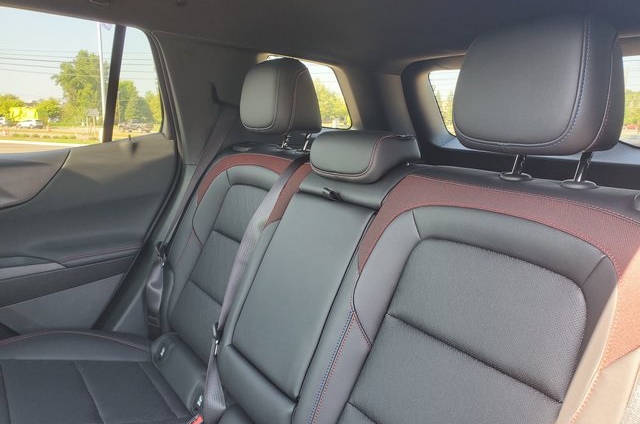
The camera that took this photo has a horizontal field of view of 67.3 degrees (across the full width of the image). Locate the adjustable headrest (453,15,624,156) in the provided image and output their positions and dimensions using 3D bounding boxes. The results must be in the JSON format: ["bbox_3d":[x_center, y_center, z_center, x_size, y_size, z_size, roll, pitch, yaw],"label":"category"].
[{"bbox_3d":[0.318,-0.180,0.703,0.155,0.190,0.230,-2,11,-36],"label":"adjustable headrest"}]

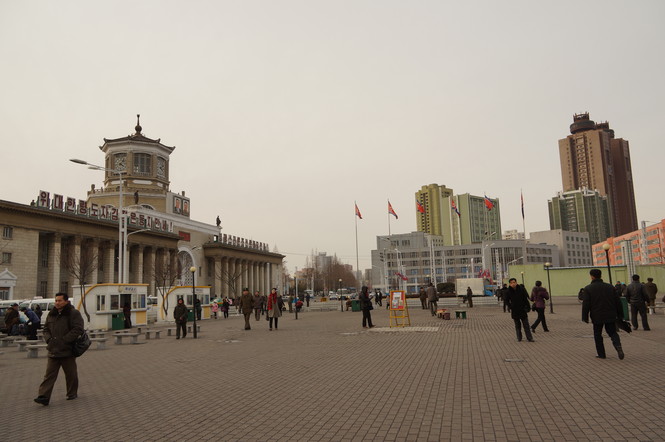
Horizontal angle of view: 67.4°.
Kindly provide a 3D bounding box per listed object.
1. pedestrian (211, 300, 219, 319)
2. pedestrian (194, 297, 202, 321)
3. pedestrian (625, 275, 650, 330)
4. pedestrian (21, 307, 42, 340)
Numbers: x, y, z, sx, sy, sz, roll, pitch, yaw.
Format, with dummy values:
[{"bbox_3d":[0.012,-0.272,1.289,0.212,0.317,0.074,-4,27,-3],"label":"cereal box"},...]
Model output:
[{"bbox_3d":[-7.770,5.875,33.000,0.380,1.220,0.420,-7,-9,30],"label":"pedestrian"},{"bbox_3d":[-10.167,6.753,37.800,0.480,1.600,0.500,-8,-10,36],"label":"pedestrian"},{"bbox_3d":[9.327,2.496,15.200,0.600,1.690,0.400,-6,-9,22],"label":"pedestrian"},{"bbox_3d":[-12.354,4.197,20.400,0.720,1.360,0.480,-4,-8,14],"label":"pedestrian"}]

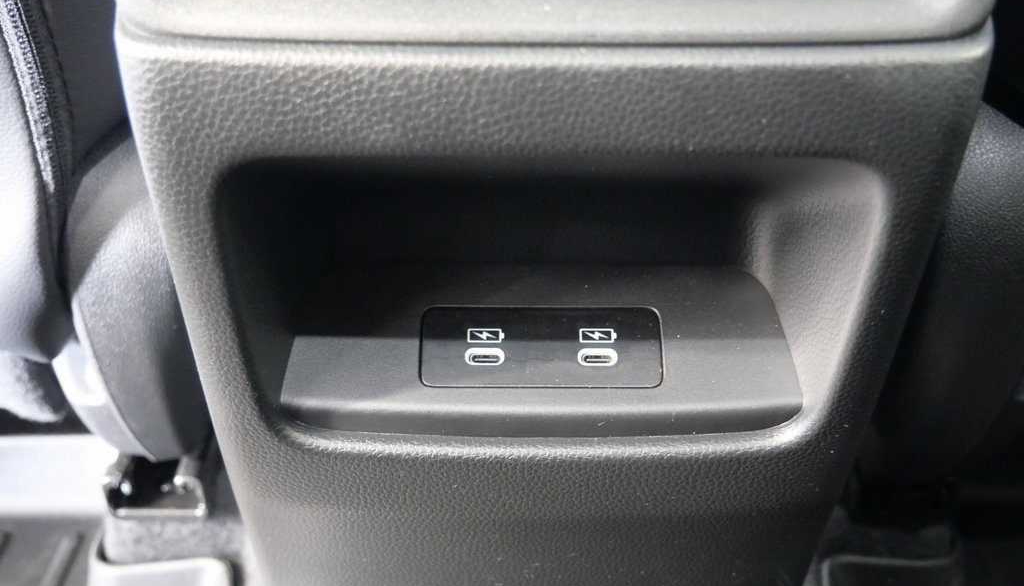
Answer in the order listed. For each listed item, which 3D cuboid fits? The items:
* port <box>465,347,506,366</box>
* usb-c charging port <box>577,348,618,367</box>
[{"bbox_3d":[-0.008,0.019,0.348,0.012,0.004,0.006,0,61,0],"label":"port"},{"bbox_3d":[0.025,0.020,0.348,0.012,0.004,0.006,0,61,0],"label":"usb-c charging port"}]

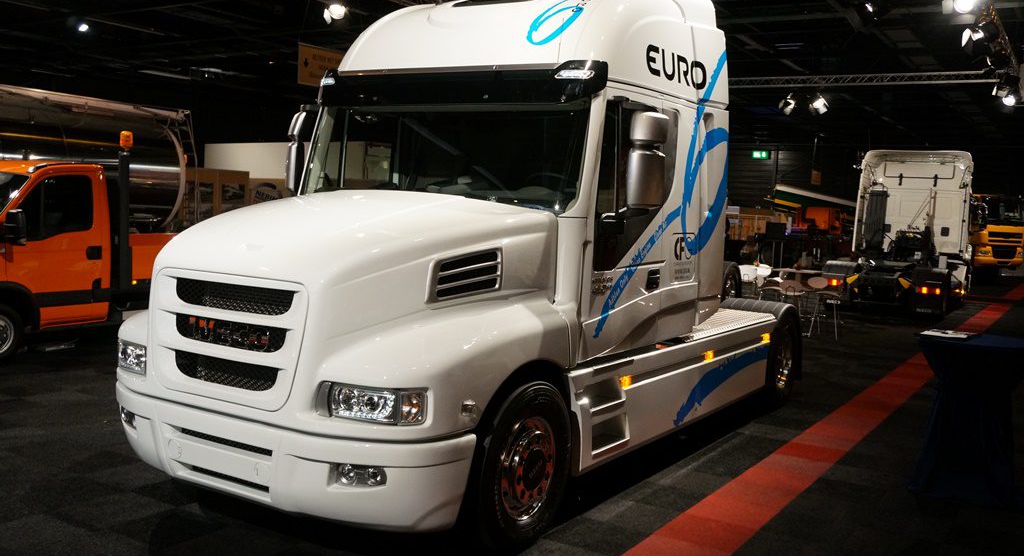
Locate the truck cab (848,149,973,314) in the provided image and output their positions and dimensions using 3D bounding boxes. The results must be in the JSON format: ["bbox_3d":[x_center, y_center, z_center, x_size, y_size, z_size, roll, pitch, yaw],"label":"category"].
[{"bbox_3d":[9.739,-1.031,21.725,2.550,4.000,6.100,5,5,31],"label":"truck cab"}]

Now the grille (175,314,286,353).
[{"bbox_3d":[-1.550,0.305,4.839,0.870,0.145,0.080,5,4,33],"label":"grille"}]

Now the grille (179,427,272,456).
[{"bbox_3d":[-1.543,0.870,4.714,0.780,0.045,0.050,5,5,32],"label":"grille"}]

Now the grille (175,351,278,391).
[{"bbox_3d":[-1.577,0.511,4.864,0.820,0.145,0.080,5,4,33],"label":"grille"}]

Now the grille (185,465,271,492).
[{"bbox_3d":[-1.567,1.108,4.868,0.630,0.045,0.060,5,4,33],"label":"grille"}]

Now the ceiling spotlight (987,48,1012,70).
[{"bbox_3d":[9.934,-4.443,17.910,0.420,0.380,0.370,-21,0,9],"label":"ceiling spotlight"}]

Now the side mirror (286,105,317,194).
[{"bbox_3d":[-1.721,-1.024,7.132,0.160,0.670,0.240,-1,5,-42],"label":"side mirror"}]

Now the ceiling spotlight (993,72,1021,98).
[{"bbox_3d":[11.230,-4.326,20.000,0.500,0.450,0.450,-35,-9,19],"label":"ceiling spotlight"}]

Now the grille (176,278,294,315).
[{"bbox_3d":[-1.475,0.103,4.704,0.900,0.145,0.100,5,5,32],"label":"grille"}]

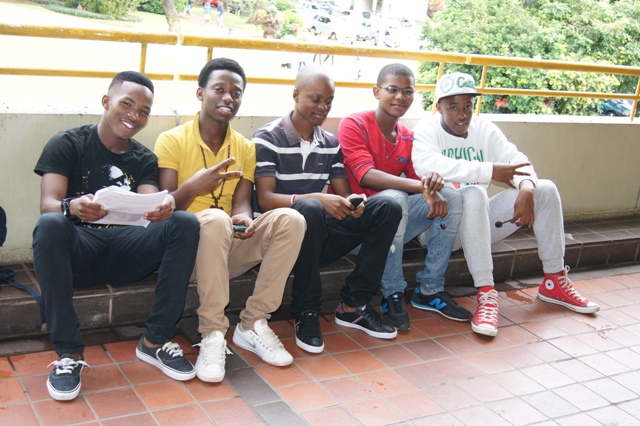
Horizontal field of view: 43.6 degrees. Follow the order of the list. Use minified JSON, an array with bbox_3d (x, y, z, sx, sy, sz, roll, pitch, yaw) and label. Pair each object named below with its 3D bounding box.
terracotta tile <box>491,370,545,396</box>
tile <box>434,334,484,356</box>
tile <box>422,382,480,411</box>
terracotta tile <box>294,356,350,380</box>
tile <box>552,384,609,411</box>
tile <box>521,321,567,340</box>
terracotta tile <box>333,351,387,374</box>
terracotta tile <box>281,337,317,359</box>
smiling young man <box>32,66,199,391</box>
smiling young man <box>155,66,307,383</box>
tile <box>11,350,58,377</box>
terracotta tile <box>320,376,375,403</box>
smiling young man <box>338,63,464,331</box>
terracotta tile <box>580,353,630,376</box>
[{"bbox_3d":[0.740,0.643,3.006,0.154,0.015,0.154,-3,19,-32],"label":"terracotta tile"},{"bbox_3d":[0.577,0.549,3.297,0.156,0.012,0.156,-3,19,-32],"label":"tile"},{"bbox_3d":[0.460,0.656,2.831,0.154,0.015,0.154,-3,19,-32],"label":"tile"},{"bbox_3d":[0.013,0.577,2.948,0.156,0.012,0.156,-3,19,-32],"label":"terracotta tile"},{"bbox_3d":[0.958,0.683,2.947,0.155,0.014,0.155,-3,19,-31],"label":"tile"},{"bbox_3d":[0.987,0.523,3.512,0.155,0.014,0.155,-3,19,-31],"label":"tile"},{"bbox_3d":[0.154,0.570,3.035,0.156,0.012,0.156,-3,19,-32],"label":"terracotta tile"},{"bbox_3d":[-0.070,0.527,3.070,0.153,0.014,0.156,-3,18,-31],"label":"terracotta tile"},{"bbox_3d":[-0.755,0.009,2.778,0.573,0.974,0.759,-3,19,-32],"label":"smiling young man"},{"bbox_3d":[-0.319,-0.034,2.996,0.535,1.014,0.841,1,17,-22],"label":"smiling young man"},{"bbox_3d":[-0.959,0.517,2.720,0.156,0.012,0.156,-3,19,-32],"label":"tile"},{"bbox_3d":[0.097,0.623,2.794,0.153,0.014,0.156,-3,18,-31],"label":"terracotta tile"},{"bbox_3d":[0.352,-0.115,3.553,0.523,1.059,0.672,-3,19,-32],"label":"smiling young man"},{"bbox_3d":[1.153,0.621,3.248,0.155,0.014,0.155,-3,19,-31],"label":"terracotta tile"}]

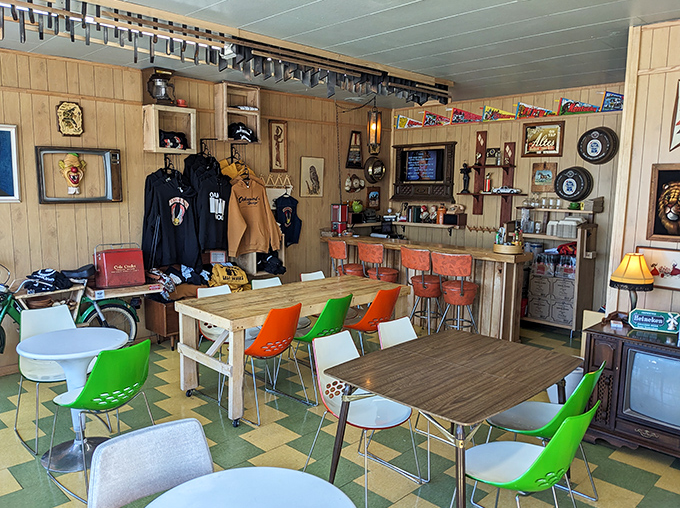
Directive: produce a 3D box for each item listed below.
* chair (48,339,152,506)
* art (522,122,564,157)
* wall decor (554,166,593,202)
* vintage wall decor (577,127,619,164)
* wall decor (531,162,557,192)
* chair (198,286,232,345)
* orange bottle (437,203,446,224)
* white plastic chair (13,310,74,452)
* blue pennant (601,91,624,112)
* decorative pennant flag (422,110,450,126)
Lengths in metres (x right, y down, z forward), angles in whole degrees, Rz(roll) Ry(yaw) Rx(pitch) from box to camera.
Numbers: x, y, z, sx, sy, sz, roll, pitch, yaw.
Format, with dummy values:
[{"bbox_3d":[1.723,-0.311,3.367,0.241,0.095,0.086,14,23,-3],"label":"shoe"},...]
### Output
[{"bbox_3d":[-1.368,0.903,3.163,0.520,0.820,0.510,7,10,39],"label":"chair"},{"bbox_3d":[2.440,-1.367,6.371,0.035,0.410,0.508,-7,11,-44],"label":"art"},{"bbox_3d":[2.700,-0.800,6.121,0.400,0.400,0.130,8,10,44],"label":"wall decor"},{"bbox_3d":[2.869,-1.194,5.903,0.405,0.405,0.130,8,10,44],"label":"vintage wall decor"},{"bbox_3d":[2.427,-0.901,6.276,0.030,0.337,0.285,-7,11,-44],"label":"wall decor"},{"bbox_3d":[-0.925,0.707,4.415,0.540,0.810,0.470,8,10,44],"label":"chair"},{"bbox_3d":[1.383,-0.538,7.209,0.140,0.288,0.140,-7,11,-44],"label":"orange bottle"},{"bbox_3d":[-1.924,0.819,3.640,0.505,0.815,0.550,-7,11,-44],"label":"white plastic chair"},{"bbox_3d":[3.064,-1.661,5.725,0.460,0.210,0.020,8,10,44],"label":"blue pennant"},{"bbox_3d":[1.334,-1.866,7.269,0.020,0.221,0.490,-7,11,-44],"label":"decorative pennant flag"}]

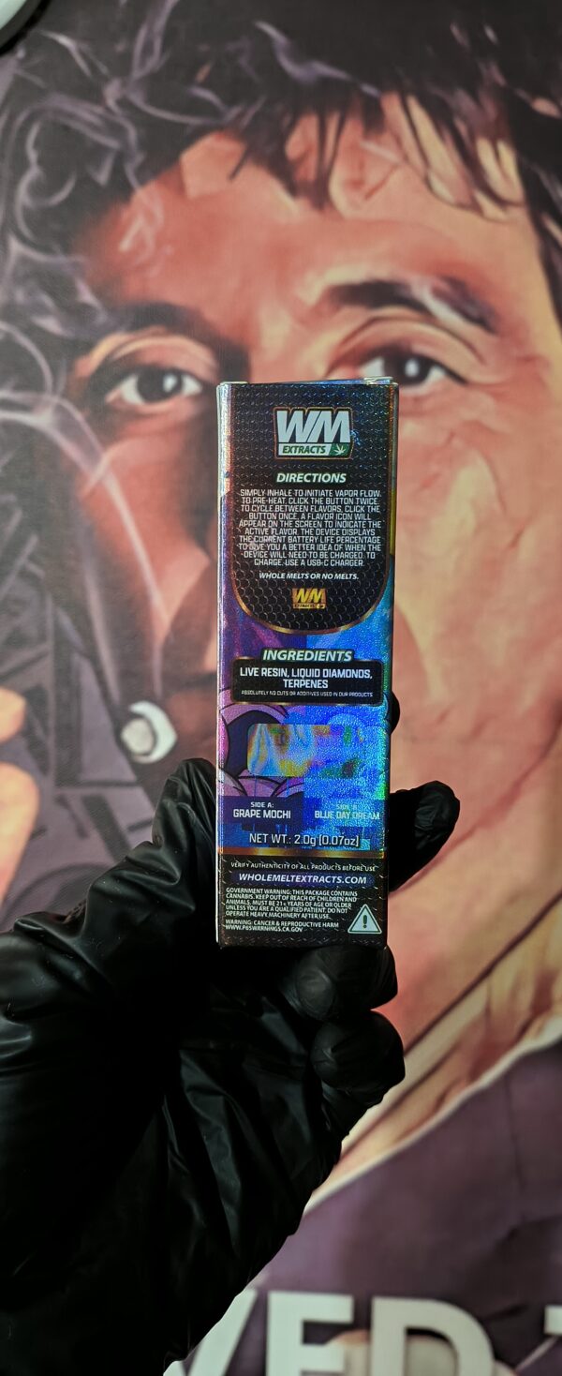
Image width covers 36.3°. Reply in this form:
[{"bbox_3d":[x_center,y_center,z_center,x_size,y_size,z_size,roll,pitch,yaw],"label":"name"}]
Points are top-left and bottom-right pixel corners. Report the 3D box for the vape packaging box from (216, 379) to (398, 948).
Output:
[{"bbox_3d":[0.006,-0.004,0.190,0.036,0.117,0.022,1,5,3],"label":"vape packaging box"}]

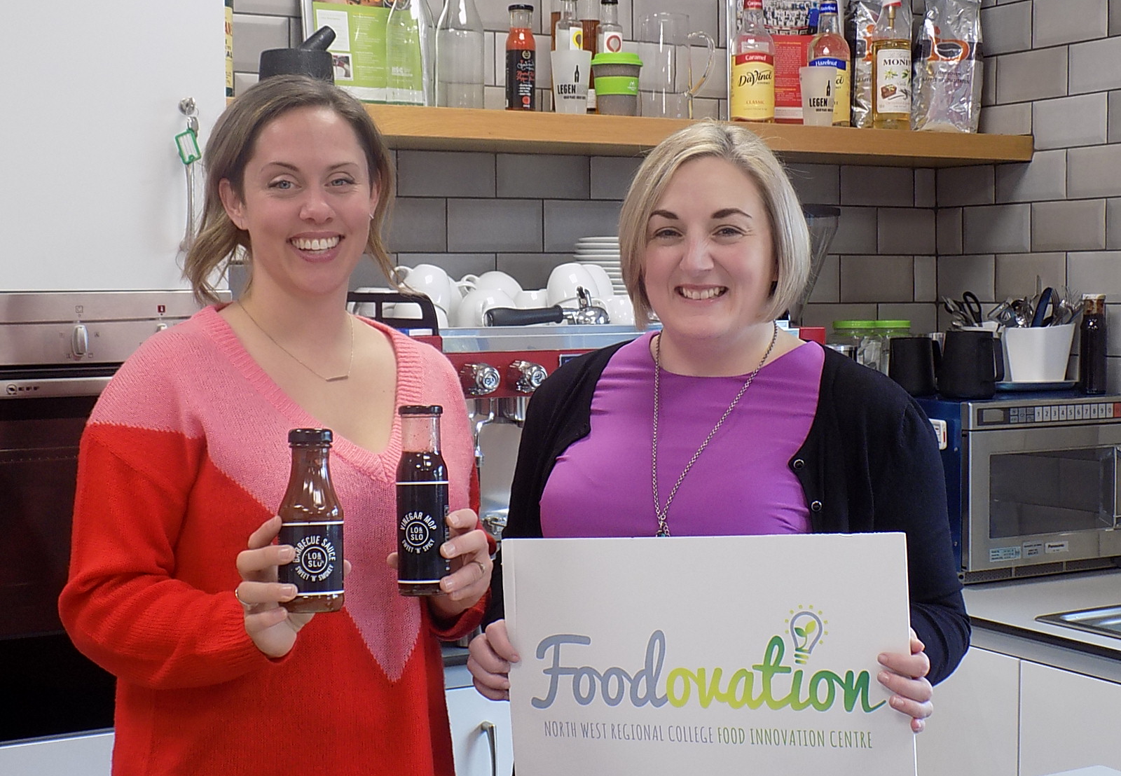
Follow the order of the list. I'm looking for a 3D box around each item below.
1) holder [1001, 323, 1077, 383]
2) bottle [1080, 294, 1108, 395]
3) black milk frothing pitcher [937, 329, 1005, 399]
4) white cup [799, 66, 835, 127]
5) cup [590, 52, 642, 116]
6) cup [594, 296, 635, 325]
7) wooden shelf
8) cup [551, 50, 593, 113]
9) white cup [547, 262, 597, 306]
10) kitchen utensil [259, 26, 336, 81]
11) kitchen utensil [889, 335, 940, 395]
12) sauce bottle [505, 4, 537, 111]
[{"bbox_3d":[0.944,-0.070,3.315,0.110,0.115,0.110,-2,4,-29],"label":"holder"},{"bbox_3d":[1.021,-0.084,3.219,0.049,0.189,0.049,1,4,18],"label":"bottle"},{"bbox_3d":[0.769,-0.042,3.121,0.108,0.121,0.151,-2,4,-29],"label":"black milk frothing pitcher"},{"bbox_3d":[0.489,-0.554,3.204,0.069,0.114,0.069,0,3,9],"label":"white cup"},{"bbox_3d":[0.104,-0.546,3.071,0.094,0.118,0.094,0,3,0],"label":"cup"},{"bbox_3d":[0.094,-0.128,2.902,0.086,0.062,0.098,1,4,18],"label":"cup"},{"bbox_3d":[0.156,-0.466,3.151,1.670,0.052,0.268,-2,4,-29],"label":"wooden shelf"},{"bbox_3d":[0.021,-0.542,3.025,0.074,0.116,0.074,0,3,0],"label":"cup"},{"bbox_3d":[0.019,-0.175,2.855,0.089,0.067,0.104,-9,-9,0],"label":"white cup"},{"bbox_3d":[-0.436,-0.535,2.804,0.128,0.134,0.128,-1,3,-6],"label":"kitchen utensil"},{"bbox_3d":[0.692,-0.042,3.244,0.125,0.112,0.089,-1,4,-13],"label":"kitchen utensil"},{"bbox_3d":[-0.070,-0.578,2.984,0.053,0.193,0.053,0,3,0],"label":"sauce bottle"}]

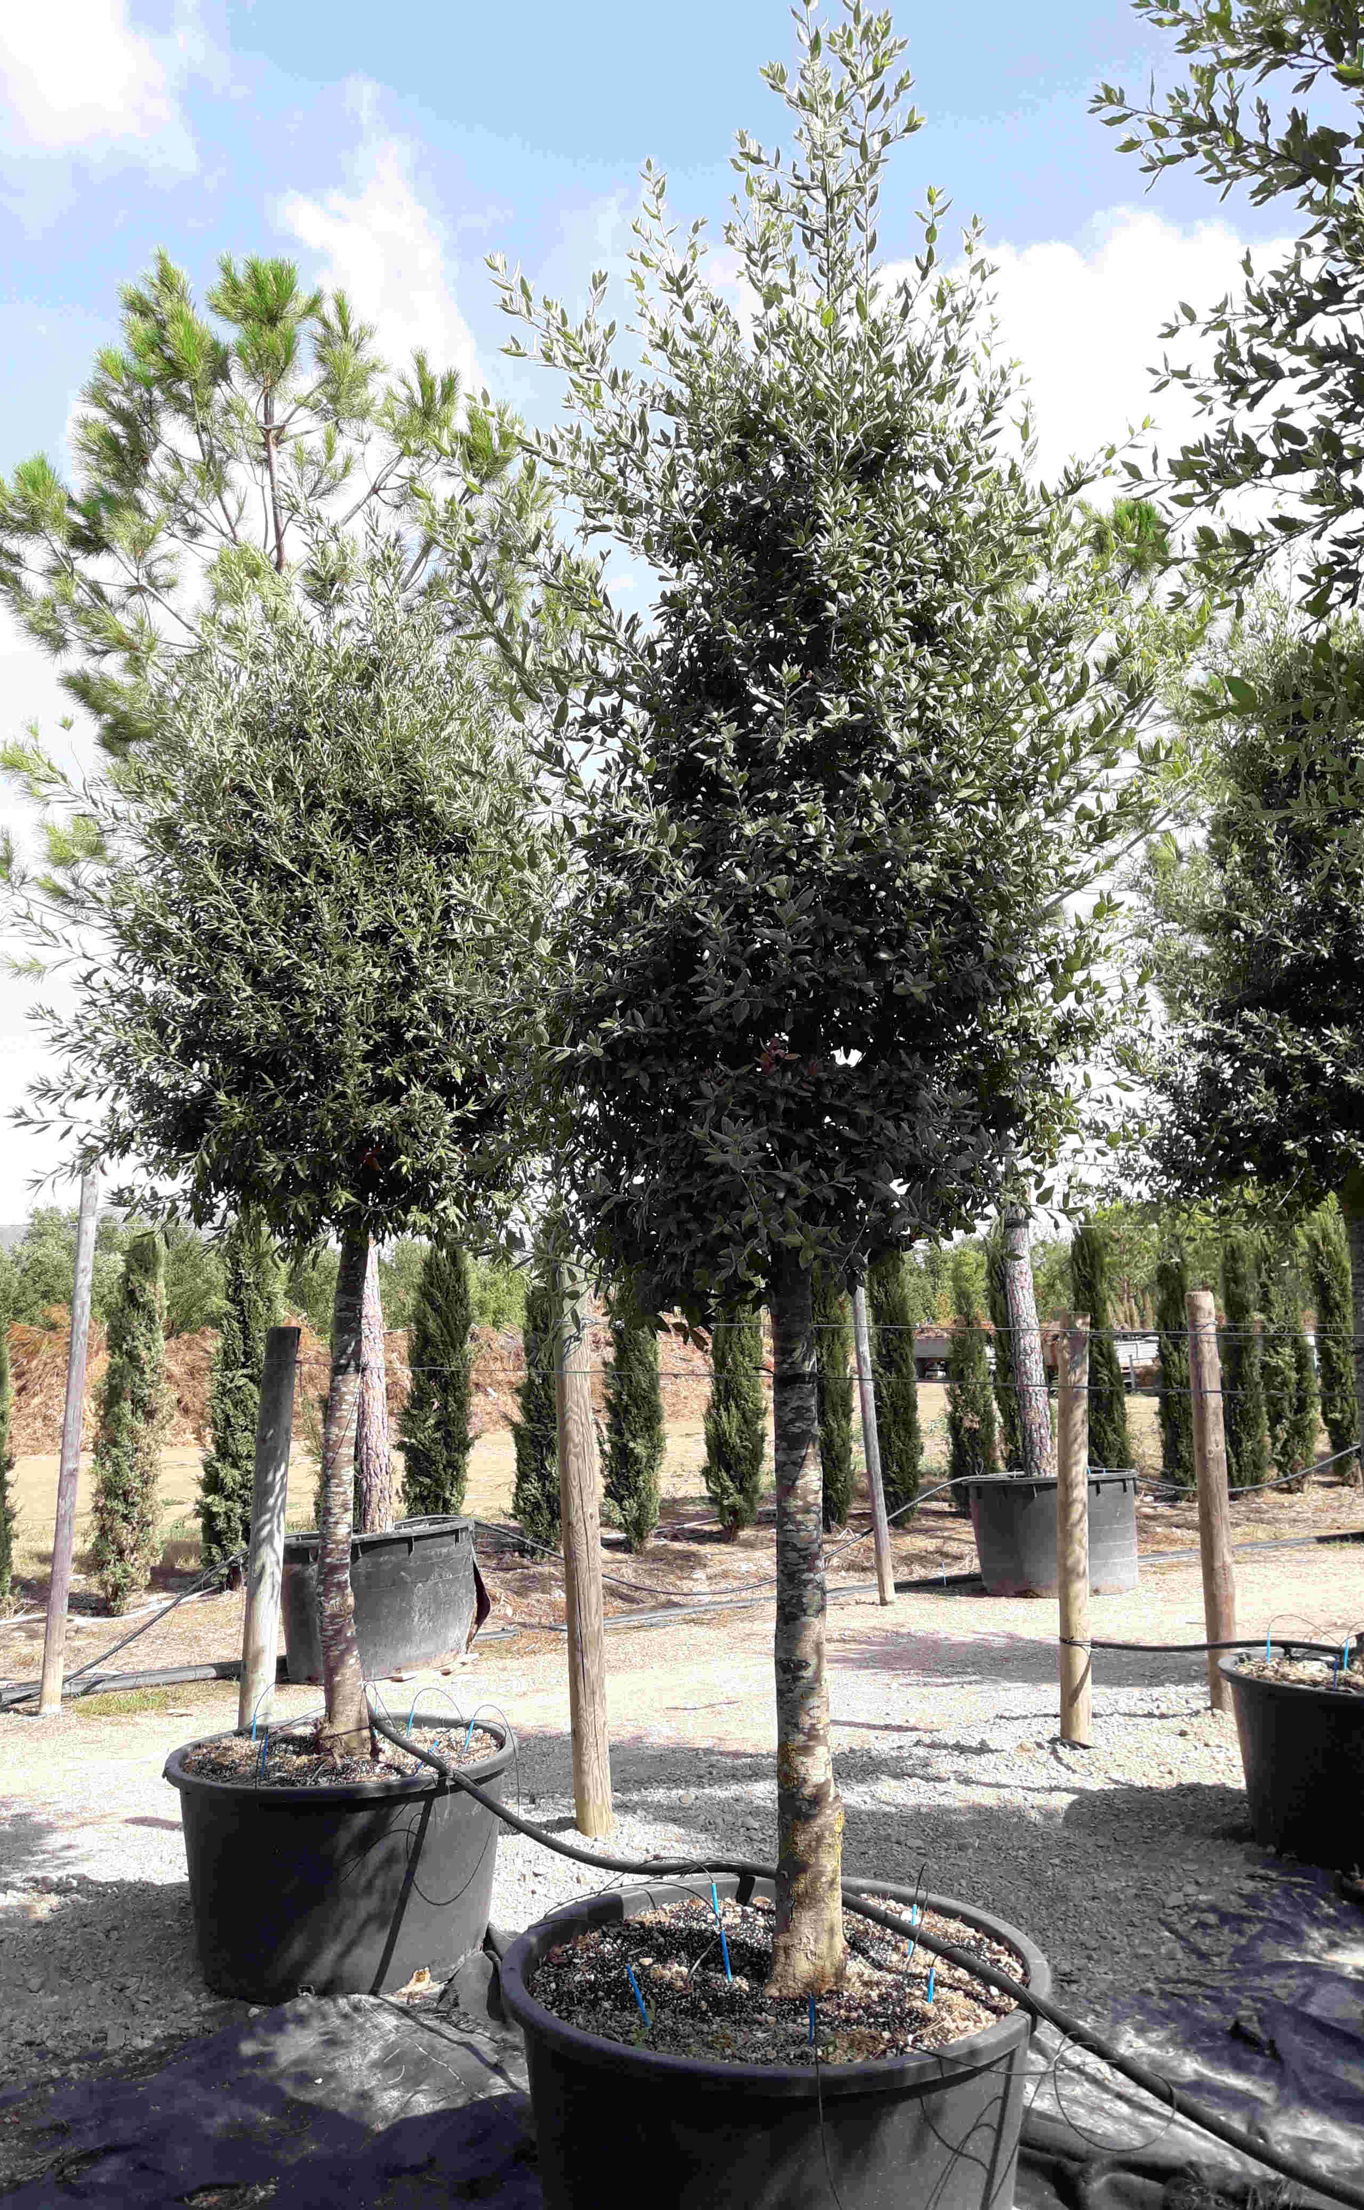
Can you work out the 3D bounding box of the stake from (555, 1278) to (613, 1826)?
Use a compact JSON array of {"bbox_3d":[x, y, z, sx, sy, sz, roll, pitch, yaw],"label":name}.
[{"bbox_3d":[-0.306,1.347,5.497,0.106,1.717,0.106,-2,-6,-3],"label":"stake"}]

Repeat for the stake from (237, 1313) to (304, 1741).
[{"bbox_3d":[-1.369,1.507,5.948,0.108,1.527,0.108,2,-7,0],"label":"stake"}]

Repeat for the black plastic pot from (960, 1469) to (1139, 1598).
[{"bbox_3d":[2.136,2.444,10.313,0.990,0.640,0.990,-1,-7,12],"label":"black plastic pot"}]

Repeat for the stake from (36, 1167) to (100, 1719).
[{"bbox_3d":[-2.484,1.342,7.295,0.083,2.221,0.083,2,-7,0],"label":"stake"}]

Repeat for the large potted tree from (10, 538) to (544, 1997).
[{"bbox_3d":[-1.050,0.269,4.624,1.415,3.644,1.415,-1,-7,0],"label":"large potted tree"}]

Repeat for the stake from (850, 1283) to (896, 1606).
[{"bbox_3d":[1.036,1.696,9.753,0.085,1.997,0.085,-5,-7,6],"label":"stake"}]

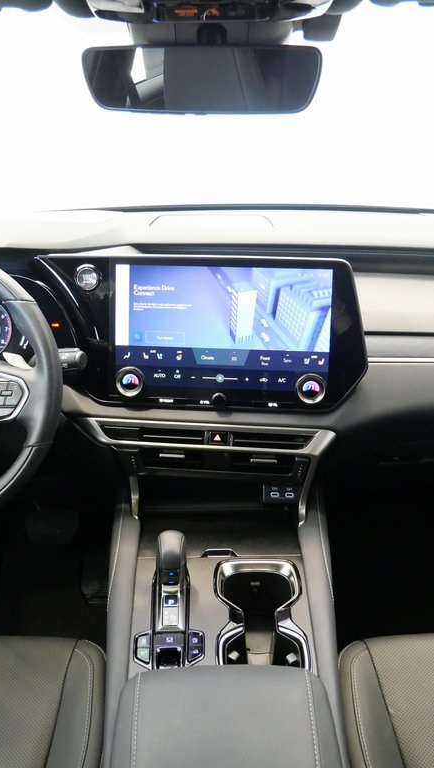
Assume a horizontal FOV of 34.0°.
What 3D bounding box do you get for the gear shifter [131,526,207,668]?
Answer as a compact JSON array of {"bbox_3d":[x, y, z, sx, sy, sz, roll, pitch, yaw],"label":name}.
[{"bbox_3d":[-0.061,0.269,0.883,0.089,0.080,0.169,-1,36,-1],"label":"gear shifter"}]

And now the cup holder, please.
[{"bbox_3d":[0.055,0.323,0.917,0.118,0.070,0.194,-1,36,-1],"label":"cup holder"}]

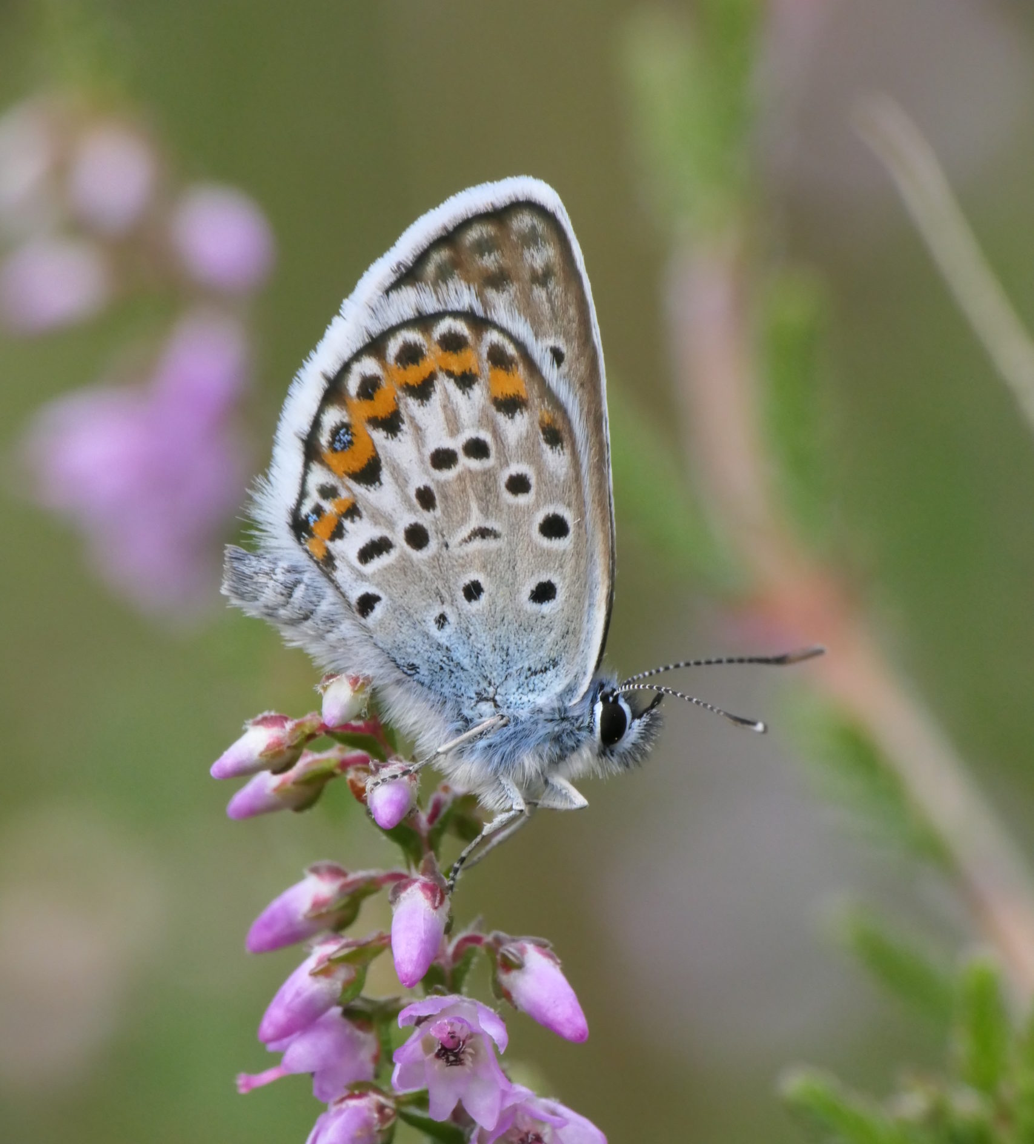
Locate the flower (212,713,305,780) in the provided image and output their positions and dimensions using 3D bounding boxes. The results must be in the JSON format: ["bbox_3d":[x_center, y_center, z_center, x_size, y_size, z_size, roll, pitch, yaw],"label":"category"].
[{"bbox_3d":[-0.007,0.005,0.225,0.003,0.002,0.002,-26,16,-12],"label":"flower"}]

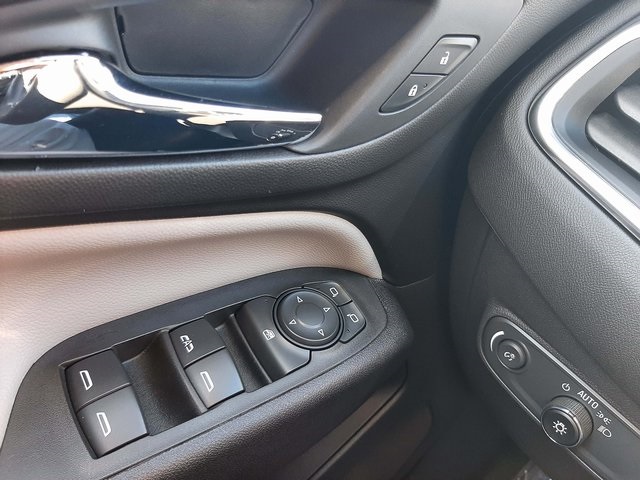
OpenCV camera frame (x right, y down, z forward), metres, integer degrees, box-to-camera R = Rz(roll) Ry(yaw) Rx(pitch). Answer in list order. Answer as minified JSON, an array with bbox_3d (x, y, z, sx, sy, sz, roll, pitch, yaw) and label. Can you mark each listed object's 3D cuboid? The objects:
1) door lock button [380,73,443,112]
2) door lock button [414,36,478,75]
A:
[{"bbox_3d":[0.062,-0.101,0.327,0.044,0.025,0.009,-11,46,-28],"label":"door lock button"},{"bbox_3d":[0.082,-0.123,0.319,0.044,0.025,0.009,-11,46,-28],"label":"door lock button"}]

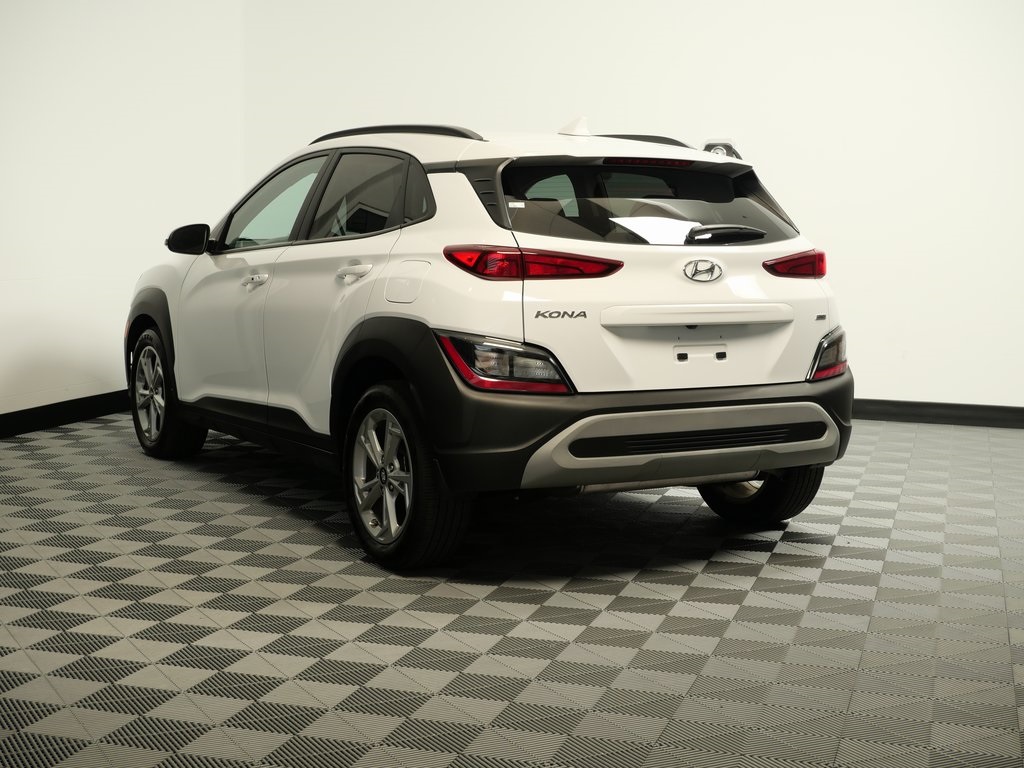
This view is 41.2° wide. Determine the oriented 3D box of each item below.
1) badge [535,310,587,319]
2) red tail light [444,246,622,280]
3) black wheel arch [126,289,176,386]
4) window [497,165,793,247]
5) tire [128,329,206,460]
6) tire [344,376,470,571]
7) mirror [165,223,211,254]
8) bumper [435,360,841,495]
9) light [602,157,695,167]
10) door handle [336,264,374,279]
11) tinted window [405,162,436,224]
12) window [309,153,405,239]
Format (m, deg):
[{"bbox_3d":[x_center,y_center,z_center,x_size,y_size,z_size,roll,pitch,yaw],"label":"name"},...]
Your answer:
[{"bbox_3d":[0.157,-0.220,4.319,0.168,0.026,0.012,0,6,-13],"label":"badge"},{"bbox_3d":[0.076,-0.388,4.407,0.571,0.110,0.159,0,6,-14],"label":"red tail light"},{"bbox_3d":[-1.770,-0.223,6.792,0.140,0.530,0.930,-3,7,-32],"label":"black wheel arch"},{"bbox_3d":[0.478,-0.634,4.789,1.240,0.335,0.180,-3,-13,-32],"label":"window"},{"bbox_3d":[-1.737,0.045,6.893,0.215,0.668,0.668,-3,7,-32],"label":"tire"},{"bbox_3d":[-0.376,0.311,4.746,0.225,0.665,0.665,-3,7,-32],"label":"tire"},{"bbox_3d":[-1.411,-0.639,5.976,0.215,0.145,0.150,-3,7,-32],"label":"mirror"},{"bbox_3d":[0.568,0.127,4.701,1.770,0.410,0.400,-3,7,-32],"label":"bumper"},{"bbox_3d":[0.479,-0.781,4.778,0.410,0.035,0.050,-3,7,-32],"label":"light"},{"bbox_3d":[-0.569,-0.405,4.911,0.050,0.047,0.250,-3,7,-32],"label":"door handle"},{"bbox_3d":[-0.329,-0.665,4.671,0.075,0.250,0.350,13,-1,-33],"label":"tinted window"},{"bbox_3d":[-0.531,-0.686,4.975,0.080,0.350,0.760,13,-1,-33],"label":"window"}]

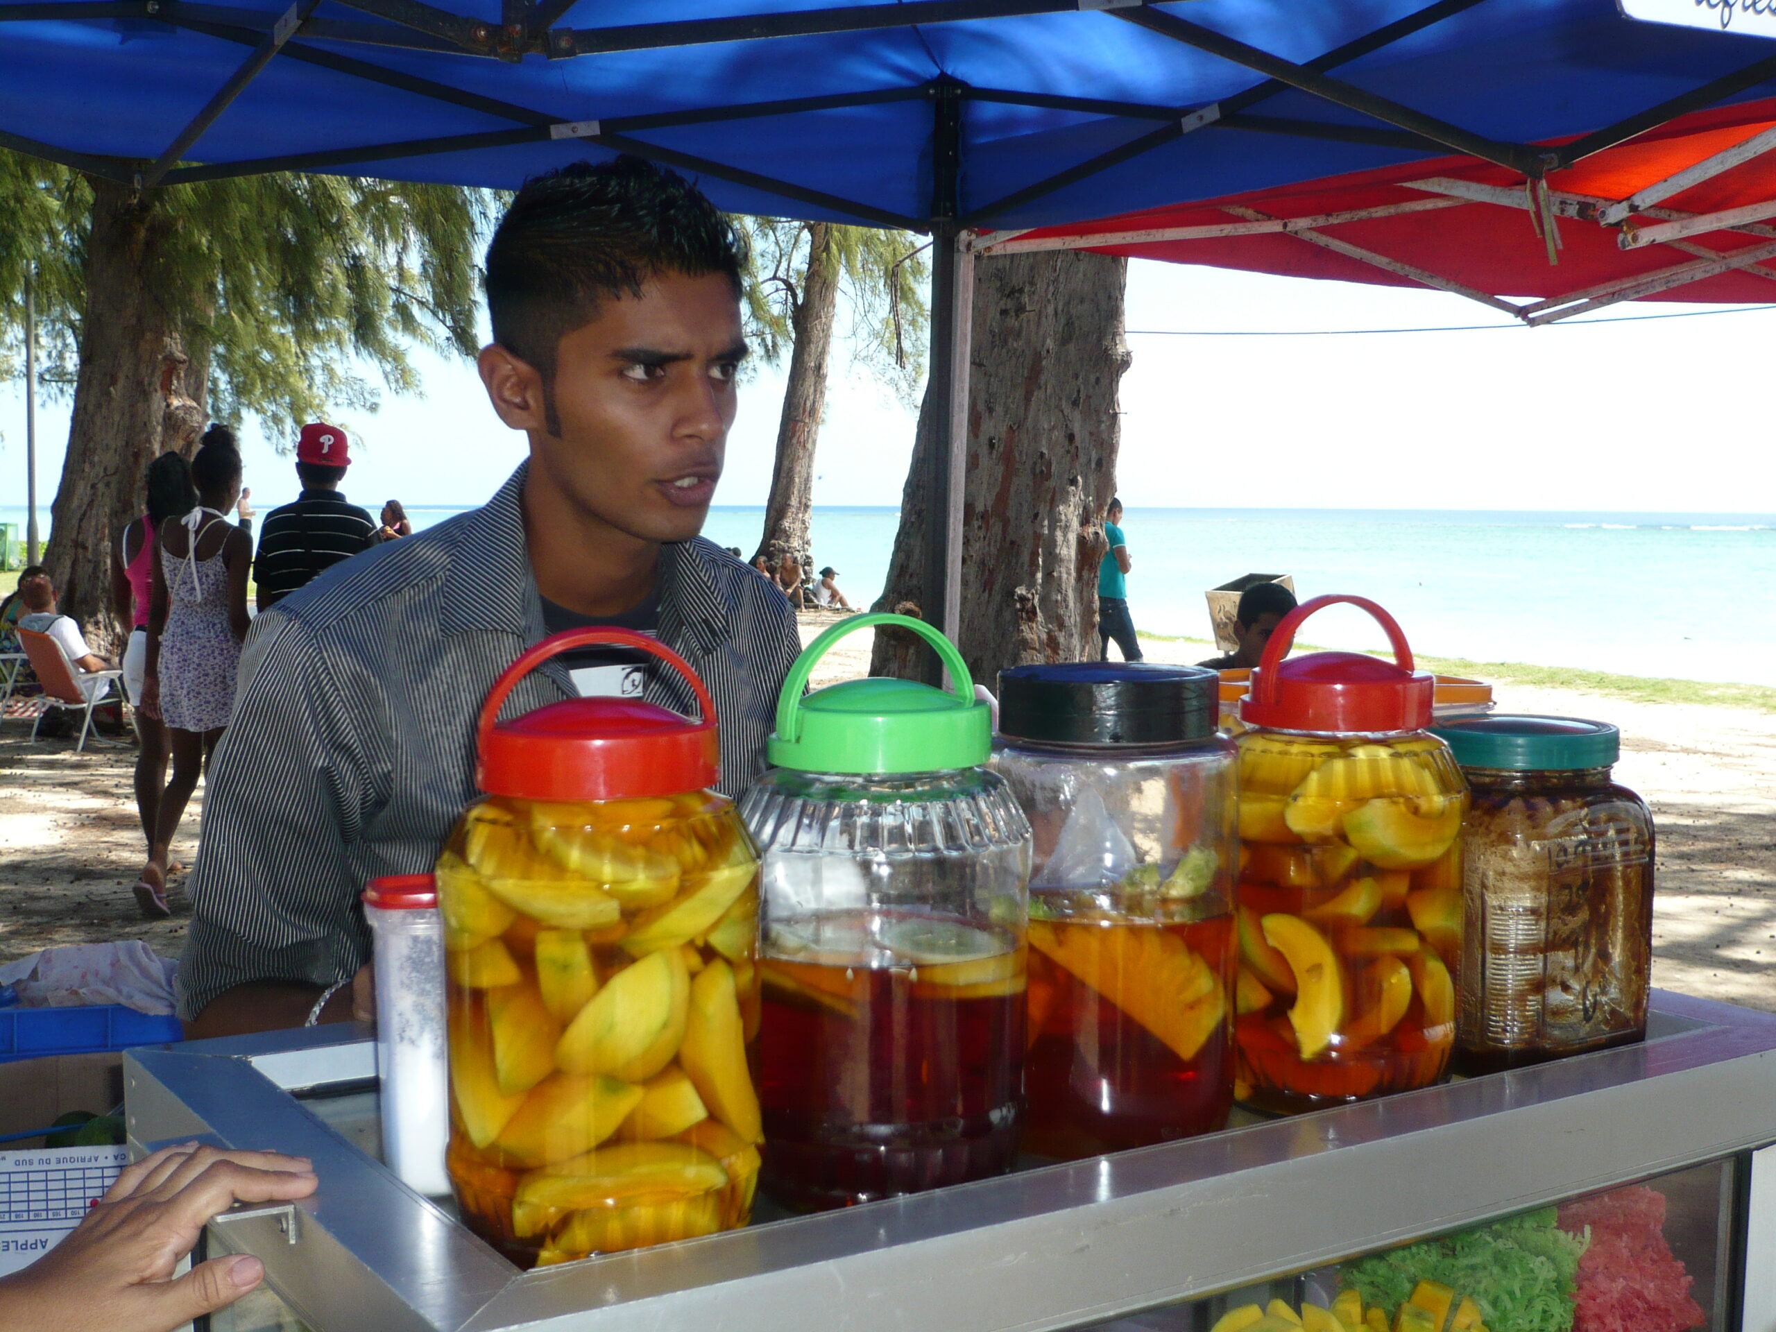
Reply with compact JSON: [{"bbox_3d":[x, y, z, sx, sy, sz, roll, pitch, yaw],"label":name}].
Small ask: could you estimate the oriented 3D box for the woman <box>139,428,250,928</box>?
[{"bbox_3d":[-2.452,0.007,7.900,0.420,1.700,0.480,1,4,7],"label":"woman"}]

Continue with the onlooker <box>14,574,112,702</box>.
[{"bbox_3d":[-4.980,-0.038,13.500,0.560,1.070,0.800,3,5,37],"label":"onlooker"}]

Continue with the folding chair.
[{"bbox_3d":[-4.909,0.139,13.400,0.540,0.750,0.600,4,5,38],"label":"folding chair"}]

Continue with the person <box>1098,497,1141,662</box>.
[{"bbox_3d":[1.686,-0.405,16.300,0.420,1.690,0.460,-3,5,-40],"label":"person"}]

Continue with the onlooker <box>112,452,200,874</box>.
[{"bbox_3d":[-2.864,-0.014,8.650,0.420,1.640,0.420,1,4,5],"label":"onlooker"}]

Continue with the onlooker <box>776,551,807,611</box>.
[{"bbox_3d":[-1.754,-1.496,39.000,0.560,1.040,0.720,2,4,18],"label":"onlooker"}]

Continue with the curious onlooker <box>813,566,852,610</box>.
[{"bbox_3d":[-0.981,-1.391,39.500,0.740,0.760,0.480,-1,4,-17],"label":"curious onlooker"}]

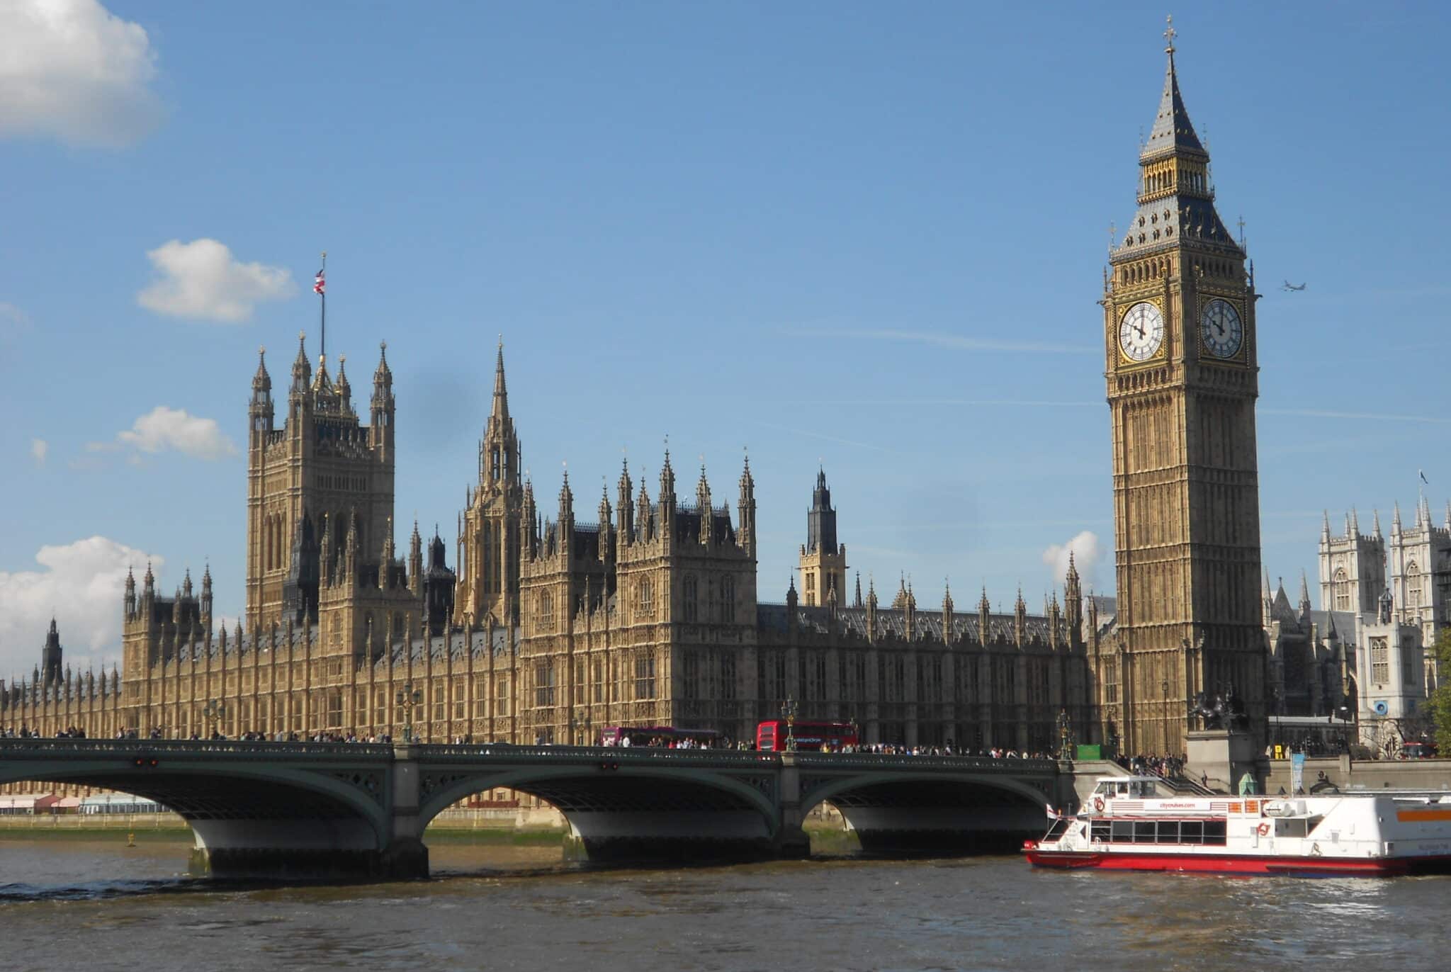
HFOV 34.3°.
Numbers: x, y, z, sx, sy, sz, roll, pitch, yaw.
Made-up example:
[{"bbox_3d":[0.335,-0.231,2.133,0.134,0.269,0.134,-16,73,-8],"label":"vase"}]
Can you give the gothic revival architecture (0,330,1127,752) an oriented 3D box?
[{"bbox_3d":[-43.860,2.422,393.254,93.000,98.000,268.000,4,-9,-35],"label":"gothic revival architecture"}]

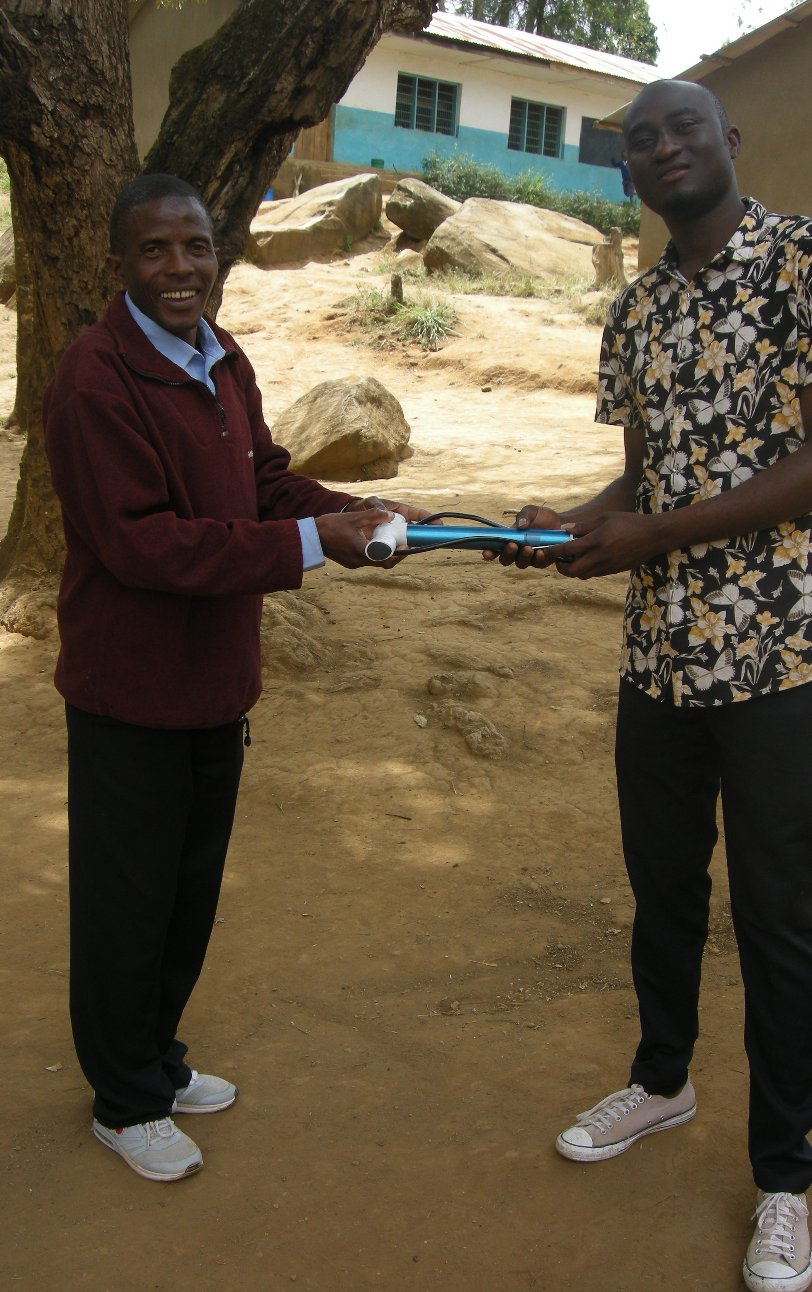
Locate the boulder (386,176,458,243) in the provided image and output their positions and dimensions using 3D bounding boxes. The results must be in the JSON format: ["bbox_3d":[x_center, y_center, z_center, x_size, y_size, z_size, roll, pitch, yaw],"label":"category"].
[{"bbox_3d":[0.227,-5.946,18.300,1.050,0.880,1.050,3,12,0],"label":"boulder"}]

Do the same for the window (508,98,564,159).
[{"bbox_3d":[2.970,-11.628,30.201,1.580,1.120,0.120,-5,14,-32],"label":"window"}]

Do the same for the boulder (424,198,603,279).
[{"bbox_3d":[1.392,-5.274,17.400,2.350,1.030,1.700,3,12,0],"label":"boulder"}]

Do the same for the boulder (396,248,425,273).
[{"bbox_3d":[0.071,-4.936,17.200,0.400,0.310,0.360,3,12,0],"label":"boulder"}]

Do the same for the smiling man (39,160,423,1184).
[{"bbox_3d":[-0.284,0.088,2.232,0.640,1.670,0.500,12,15,35],"label":"smiling man"}]

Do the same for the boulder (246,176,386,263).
[{"bbox_3d":[-1.251,-5.713,18.000,1.950,1.120,1.500,3,12,0],"label":"boulder"}]

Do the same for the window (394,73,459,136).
[{"bbox_3d":[0.493,-11.515,28.617,1.600,1.120,0.120,-5,14,-32],"label":"window"}]

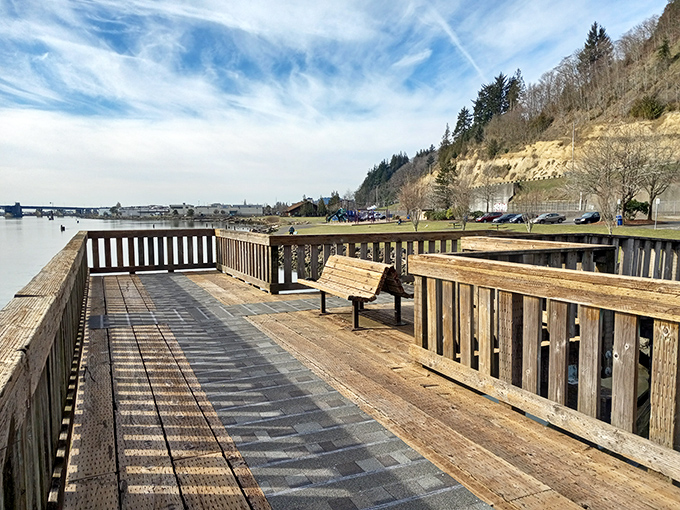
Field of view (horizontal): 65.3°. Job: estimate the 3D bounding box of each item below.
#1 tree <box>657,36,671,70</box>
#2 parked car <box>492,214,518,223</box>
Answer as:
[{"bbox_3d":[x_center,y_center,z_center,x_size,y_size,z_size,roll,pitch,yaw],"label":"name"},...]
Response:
[{"bbox_3d":[79.412,-49.632,130.000,3.300,7.800,3.300,0,5,0],"label":"tree"},{"bbox_3d":[26.526,-5.783,84.500,4.600,1.460,1.800,-3,5,-28],"label":"parked car"}]

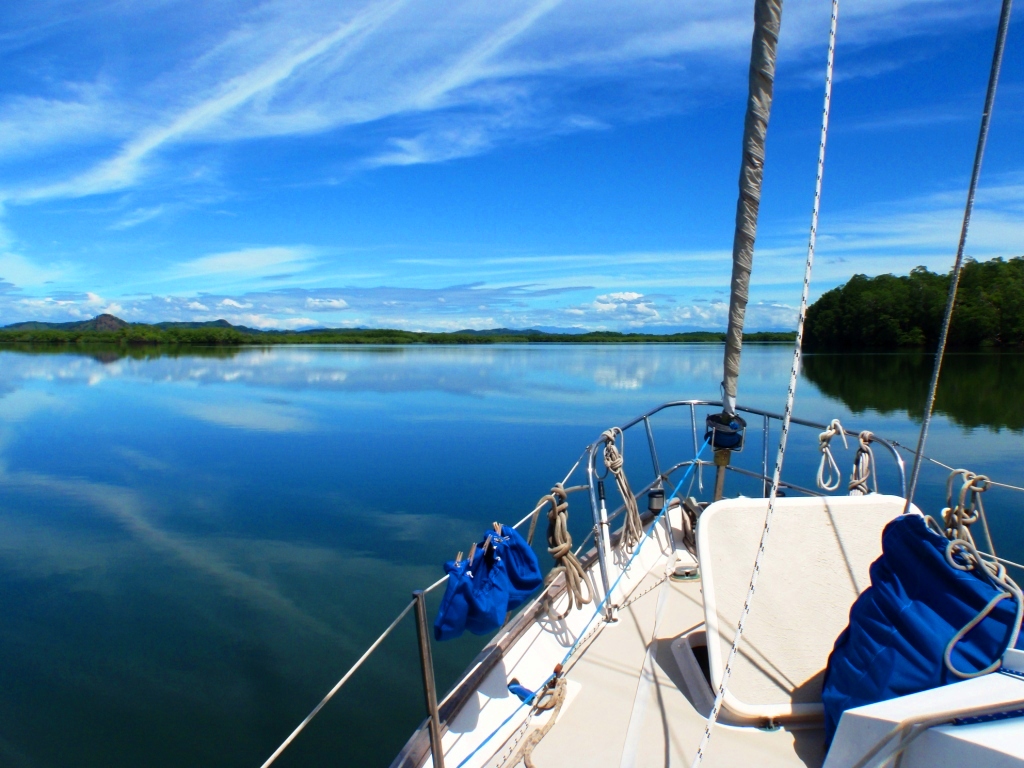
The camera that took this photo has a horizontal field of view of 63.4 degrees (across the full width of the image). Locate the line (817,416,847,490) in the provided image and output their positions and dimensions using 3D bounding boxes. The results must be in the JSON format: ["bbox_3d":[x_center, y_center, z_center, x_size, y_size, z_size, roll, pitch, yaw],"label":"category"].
[{"bbox_3d":[1.620,0.357,4.200,0.150,0.360,0.130,0,3,0],"label":"line"}]

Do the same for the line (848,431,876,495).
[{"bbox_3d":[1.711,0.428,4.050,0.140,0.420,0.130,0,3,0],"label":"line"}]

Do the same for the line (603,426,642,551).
[{"bbox_3d":[0.515,0.504,3.880,0.190,0.590,0.160,0,3,0],"label":"line"}]

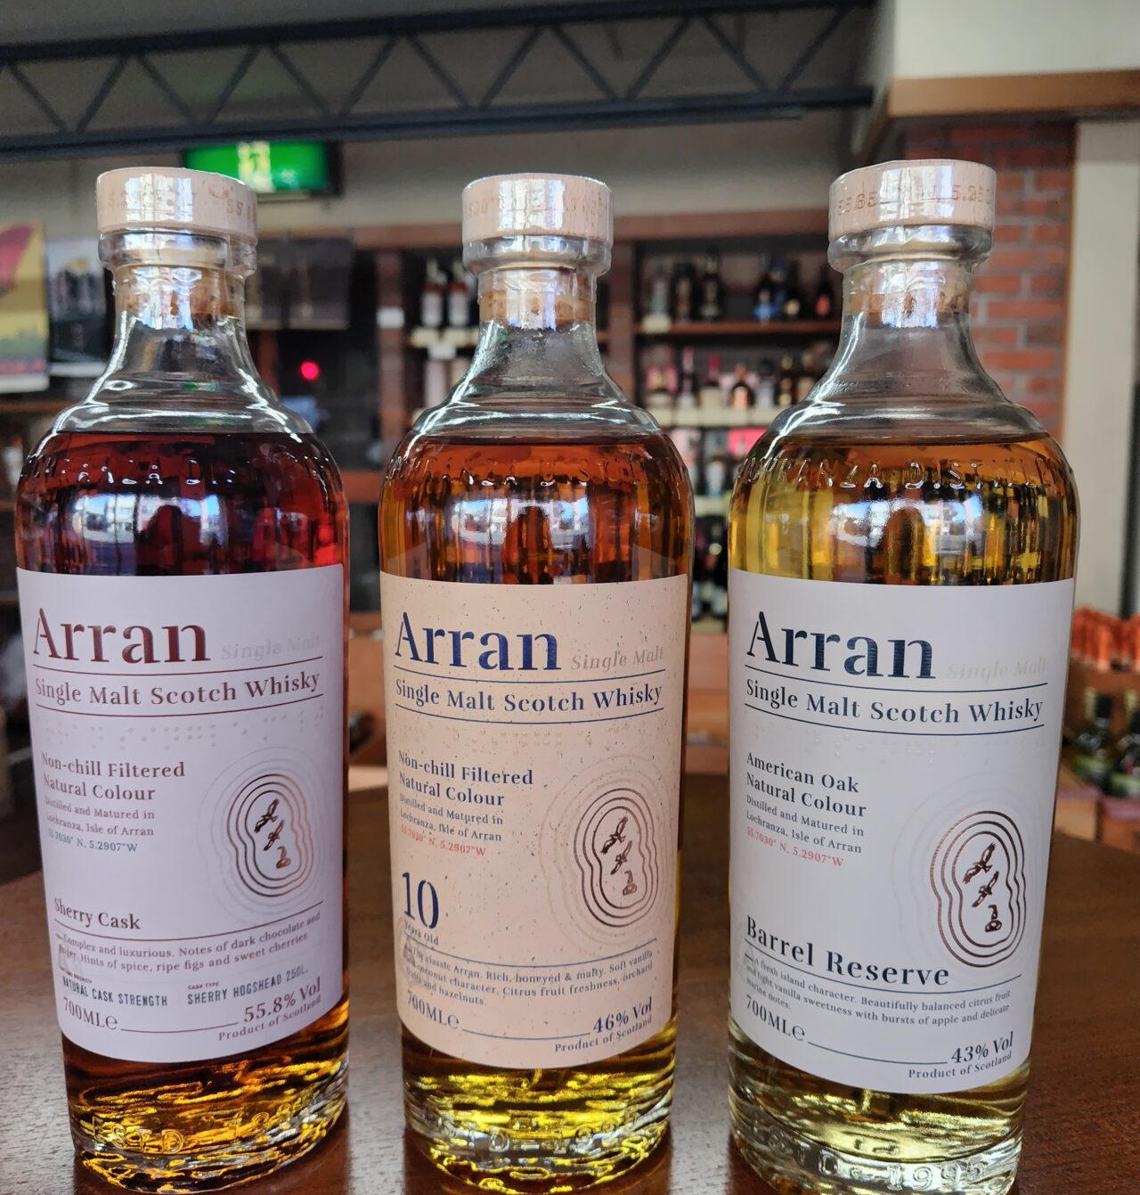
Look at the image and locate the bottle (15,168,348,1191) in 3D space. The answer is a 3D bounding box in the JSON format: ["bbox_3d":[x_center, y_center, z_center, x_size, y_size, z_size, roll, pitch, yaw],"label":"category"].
[{"bbox_3d":[-0.102,0.021,0.277,0.083,0.252,0.083,-1,7,-9],"label":"bottle"}]

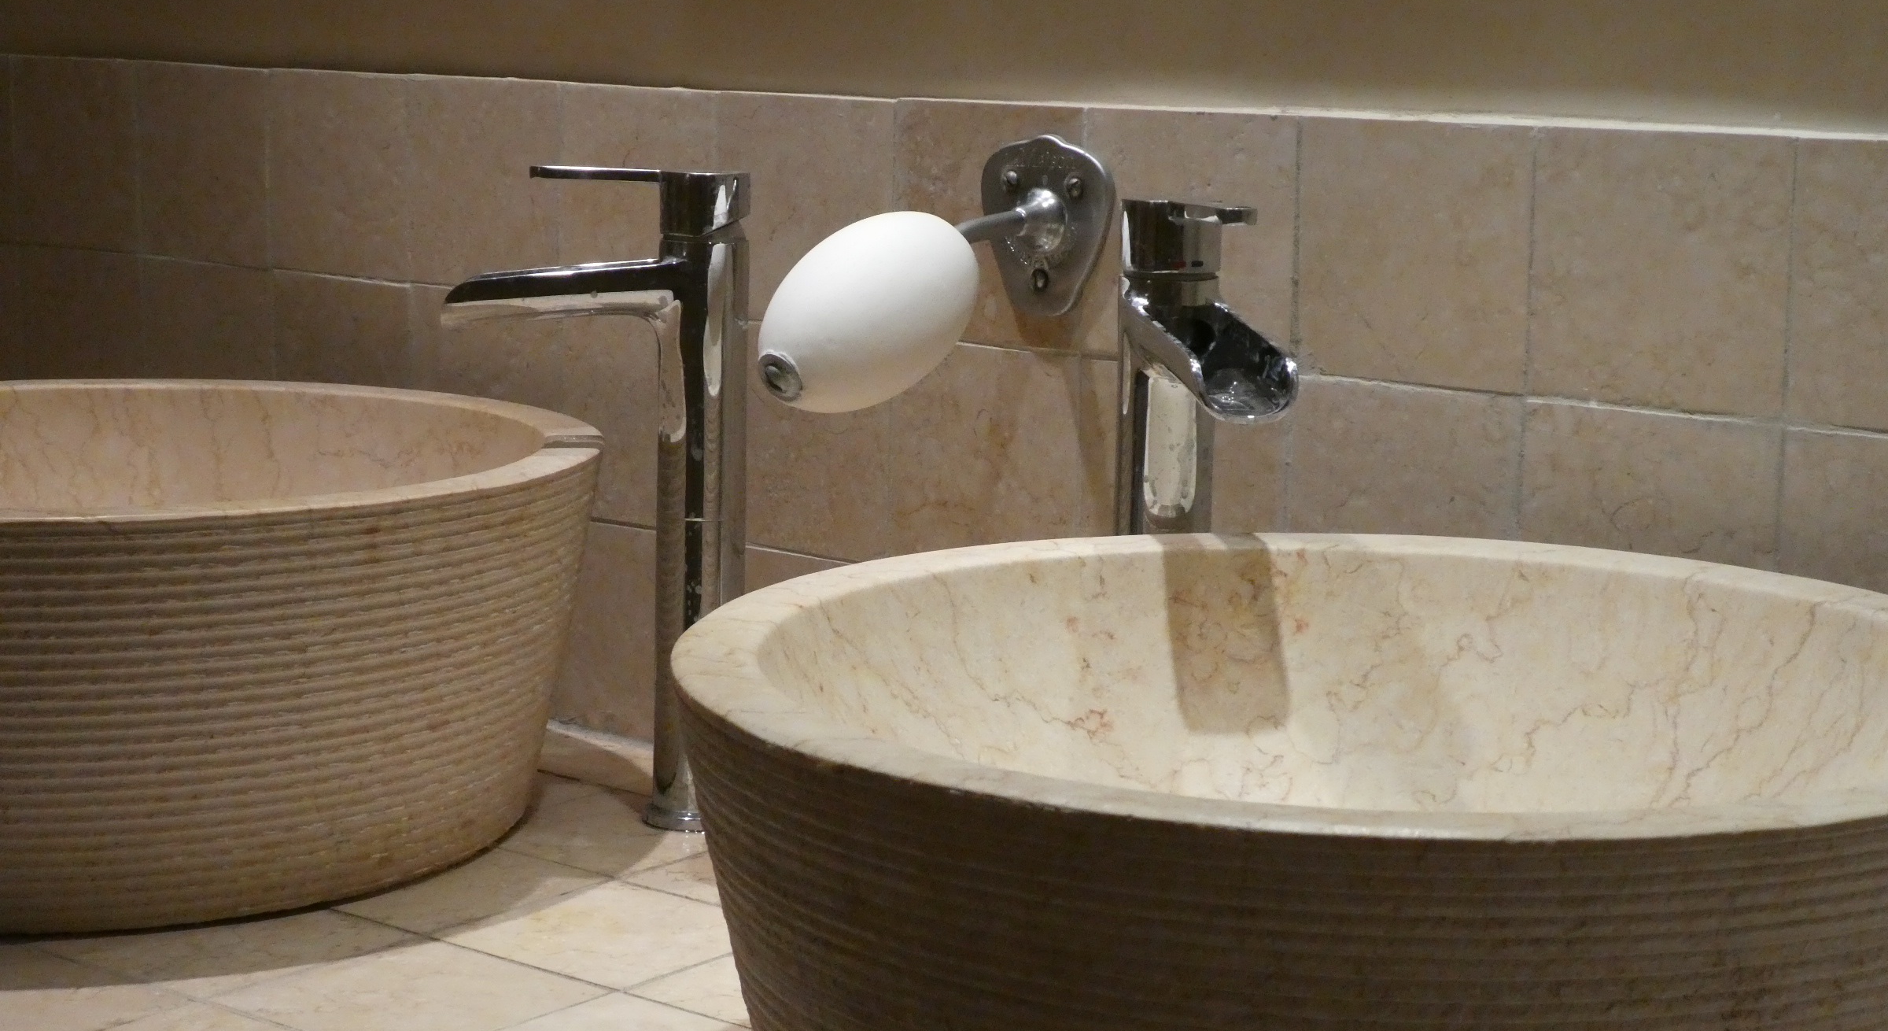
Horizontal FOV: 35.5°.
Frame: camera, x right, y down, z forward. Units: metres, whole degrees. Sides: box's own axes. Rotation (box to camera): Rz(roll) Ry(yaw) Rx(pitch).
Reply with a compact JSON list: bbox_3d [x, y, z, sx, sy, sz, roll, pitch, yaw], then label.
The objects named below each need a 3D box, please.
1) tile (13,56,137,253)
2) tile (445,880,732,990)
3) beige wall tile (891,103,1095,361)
[{"bbox_3d":[-0.475,-0.199,1.625,0.107,0.103,0.010,8,11,36],"label":"tile"},{"bbox_3d":[-0.125,0.165,1.133,0.100,0.010,0.103,8,11,37],"label":"tile"},{"bbox_3d":[0.022,-0.127,1.282,0.100,0.102,0.010,8,13,35],"label":"beige wall tile"}]

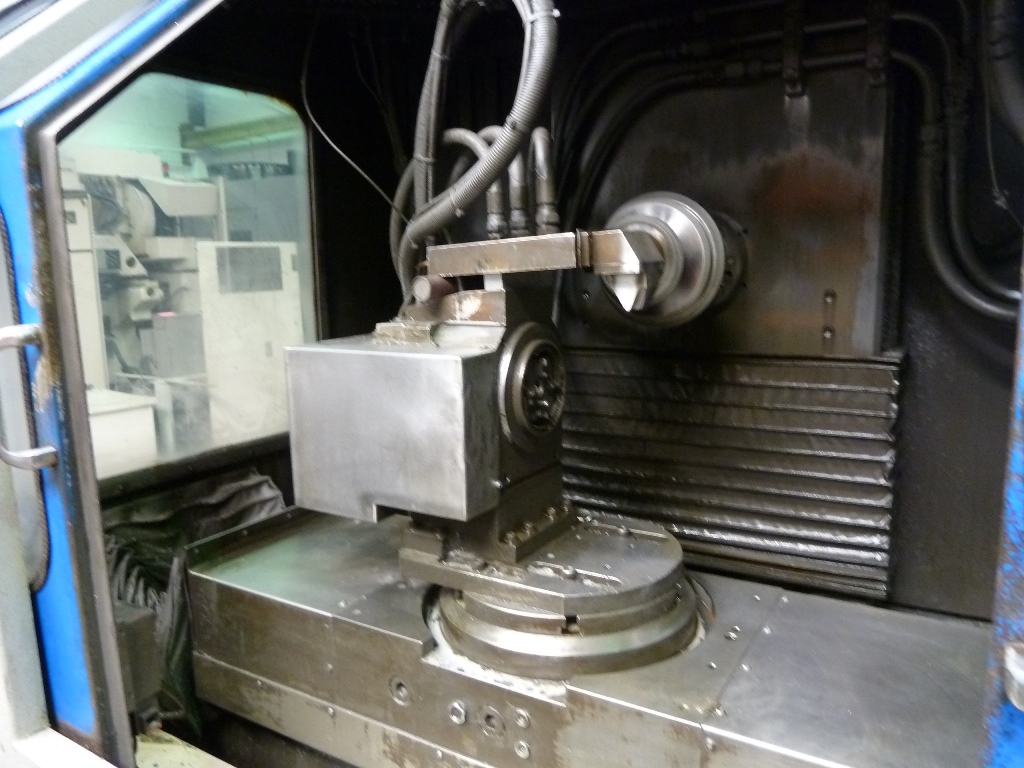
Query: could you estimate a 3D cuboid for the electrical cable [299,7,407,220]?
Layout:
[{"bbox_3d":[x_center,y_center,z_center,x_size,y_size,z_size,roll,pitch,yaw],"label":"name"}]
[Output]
[{"bbox_3d":[-0.266,-0.452,1.240,0.170,0.350,0.120,-3,8,-11],"label":"electrical cable"}]

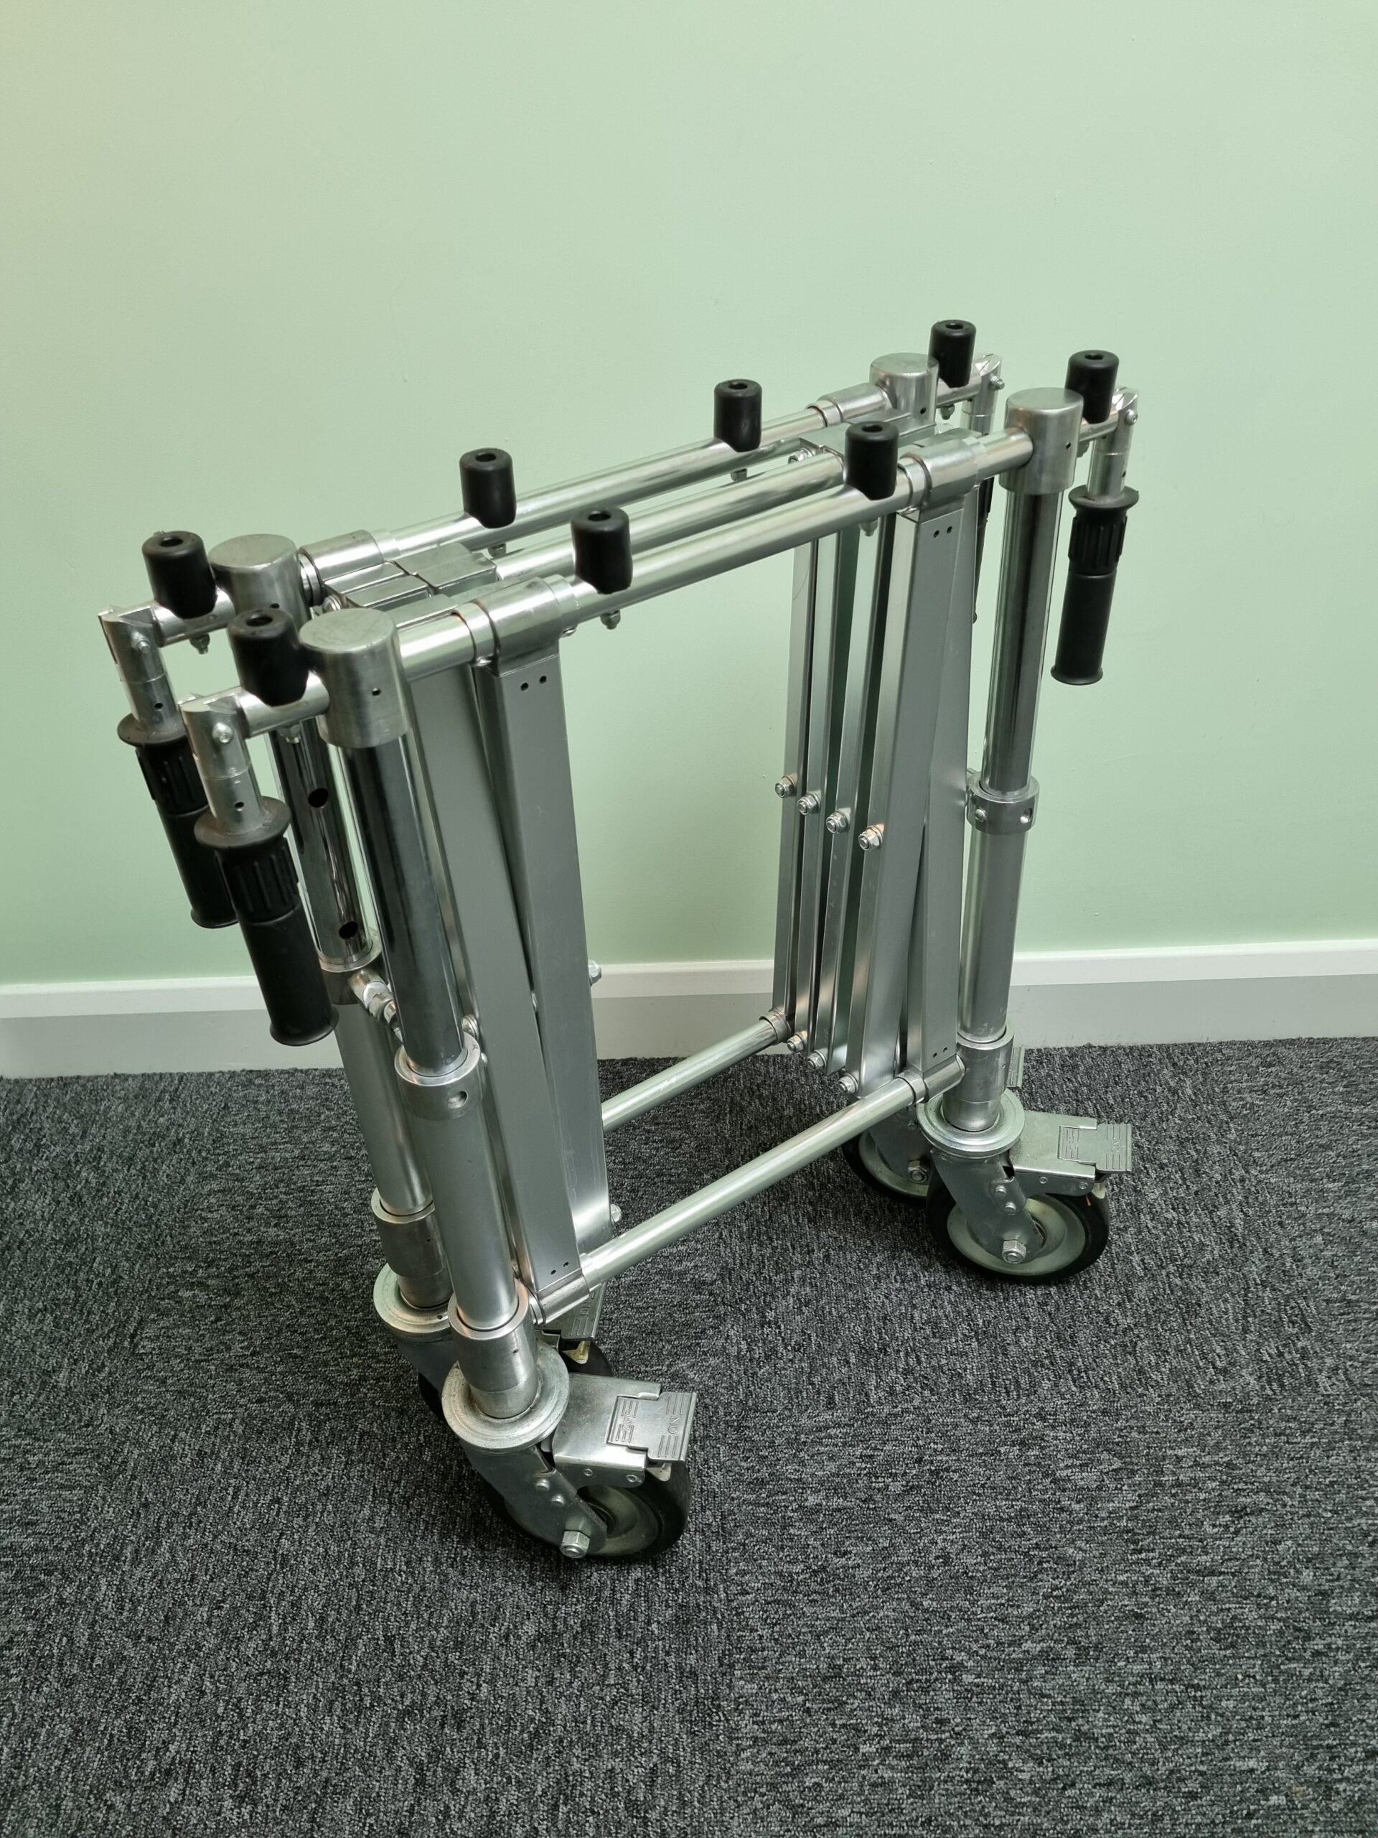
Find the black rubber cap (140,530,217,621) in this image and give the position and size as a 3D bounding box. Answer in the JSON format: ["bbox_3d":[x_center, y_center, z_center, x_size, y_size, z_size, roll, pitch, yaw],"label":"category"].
[{"bbox_3d":[-0.238,-0.160,0.646,0.027,0.034,0.027,-2,37,1],"label":"black rubber cap"}]

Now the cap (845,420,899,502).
[{"bbox_3d":[0.094,-0.236,0.712,0.027,0.034,0.027,-2,37,1],"label":"cap"}]

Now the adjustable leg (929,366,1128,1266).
[{"bbox_3d":[0.256,0.011,0.981,0.172,0.739,0.087,6,38,12],"label":"adjustable leg"}]

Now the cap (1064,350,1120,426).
[{"bbox_3d":[0.228,-0.301,0.783,0.027,0.034,0.027,-2,37,1],"label":"cap"}]

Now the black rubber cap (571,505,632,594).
[{"bbox_3d":[-0.040,-0.171,0.642,0.027,0.034,0.027,-2,37,1],"label":"black rubber cap"}]

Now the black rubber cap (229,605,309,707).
[{"bbox_3d":[-0.173,-0.108,0.571,0.027,0.034,0.027,-2,37,1],"label":"black rubber cap"}]

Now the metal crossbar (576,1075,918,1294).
[{"bbox_3d":[0.050,0.179,0.969,0.297,0.021,0.021,-24,42,-27],"label":"metal crossbar"}]

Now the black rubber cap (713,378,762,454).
[{"bbox_3d":[0.029,-0.286,0.788,0.027,0.034,0.027,-2,37,1],"label":"black rubber cap"}]

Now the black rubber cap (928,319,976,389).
[{"bbox_3d":[0.164,-0.352,0.860,0.027,0.034,0.027,-2,37,1],"label":"black rubber cap"}]

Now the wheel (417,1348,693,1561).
[{"bbox_3d":[-0.076,0.391,0.966,0.171,0.182,0.087,4,38,9],"label":"wheel"}]

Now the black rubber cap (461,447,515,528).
[{"bbox_3d":[-0.103,-0.224,0.718,0.027,0.034,0.027,-2,37,1],"label":"black rubber cap"}]

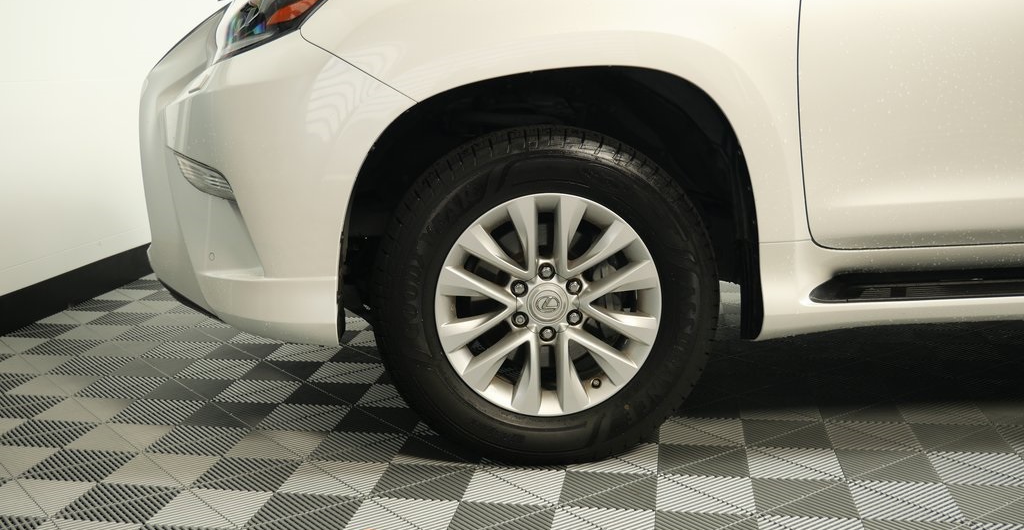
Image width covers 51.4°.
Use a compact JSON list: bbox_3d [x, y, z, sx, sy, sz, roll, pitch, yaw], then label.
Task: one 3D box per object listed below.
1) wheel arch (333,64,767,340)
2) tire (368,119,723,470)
[{"bbox_3d":[0.081,-0.145,2.361,0.900,0.585,0.280,-1,10,-4],"label":"wheel arch"},{"bbox_3d":[0.074,0.066,2.405,0.775,0.765,0.270,-1,10,-4],"label":"tire"}]

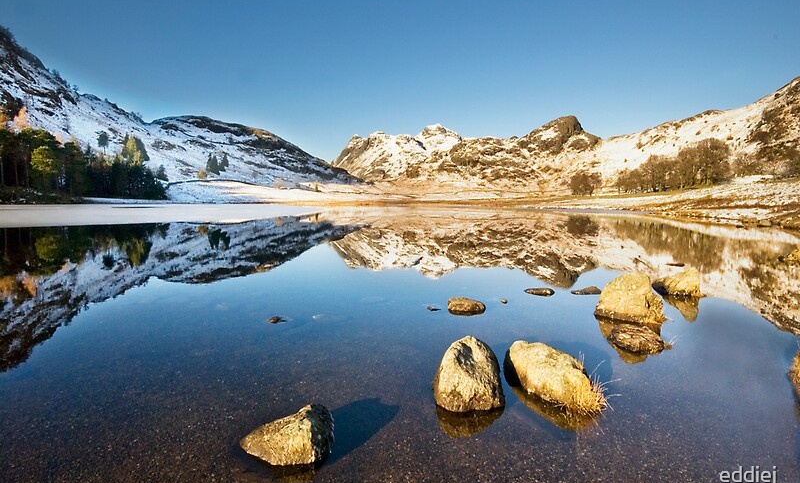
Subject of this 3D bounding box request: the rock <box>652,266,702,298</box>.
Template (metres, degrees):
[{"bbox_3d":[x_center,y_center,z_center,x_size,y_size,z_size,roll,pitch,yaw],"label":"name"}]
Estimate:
[{"bbox_3d":[4.660,0.687,6.302,0.720,0.500,0.520,2,6,20],"label":"rock"}]

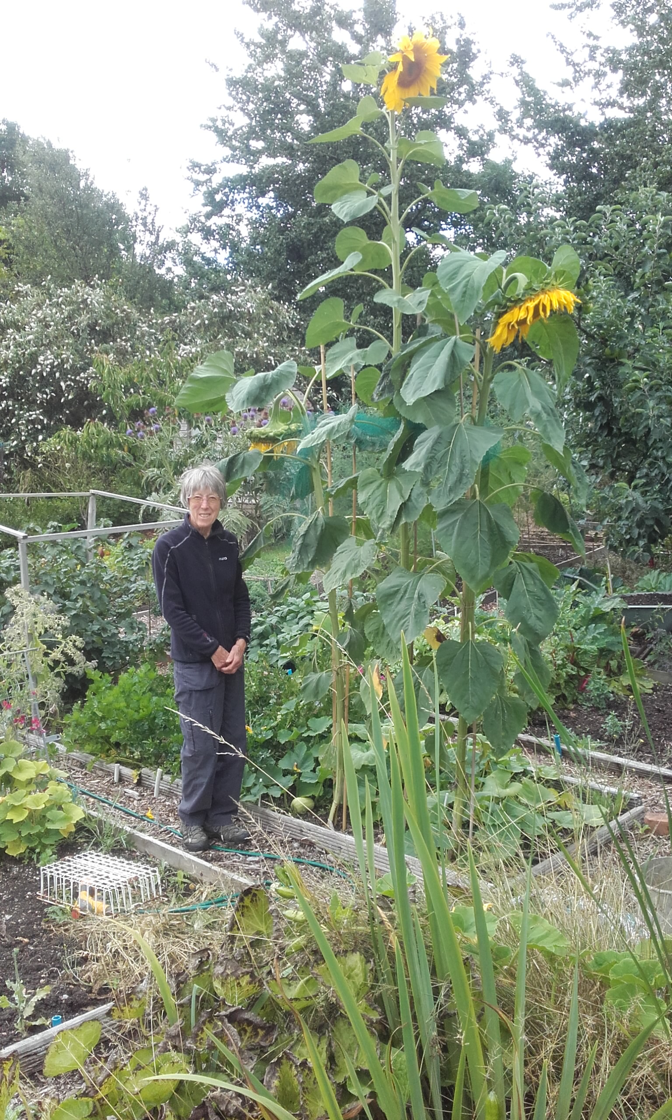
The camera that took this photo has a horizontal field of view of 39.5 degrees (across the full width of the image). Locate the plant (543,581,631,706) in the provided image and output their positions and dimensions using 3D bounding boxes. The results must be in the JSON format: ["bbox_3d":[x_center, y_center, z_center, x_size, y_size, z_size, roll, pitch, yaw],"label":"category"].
[{"bbox_3d":[1.863,0.566,6.972,0.680,0.880,0.650,0,4,0],"label":"plant"}]

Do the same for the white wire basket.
[{"bbox_3d":[-0.897,1.241,3.594,0.390,0.105,0.280,3,5,35],"label":"white wire basket"}]

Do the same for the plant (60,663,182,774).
[{"bbox_3d":[-1.141,0.847,5.252,0.740,0.540,0.650,0,4,0],"label":"plant"}]

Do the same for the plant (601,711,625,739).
[{"bbox_3d":[1.748,1.018,5.879,0.140,0.170,0.140,0,4,0],"label":"plant"}]

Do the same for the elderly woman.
[{"bbox_3d":[-0.575,0.412,4.083,0.440,1.630,0.330,-2,4,-25],"label":"elderly woman"}]

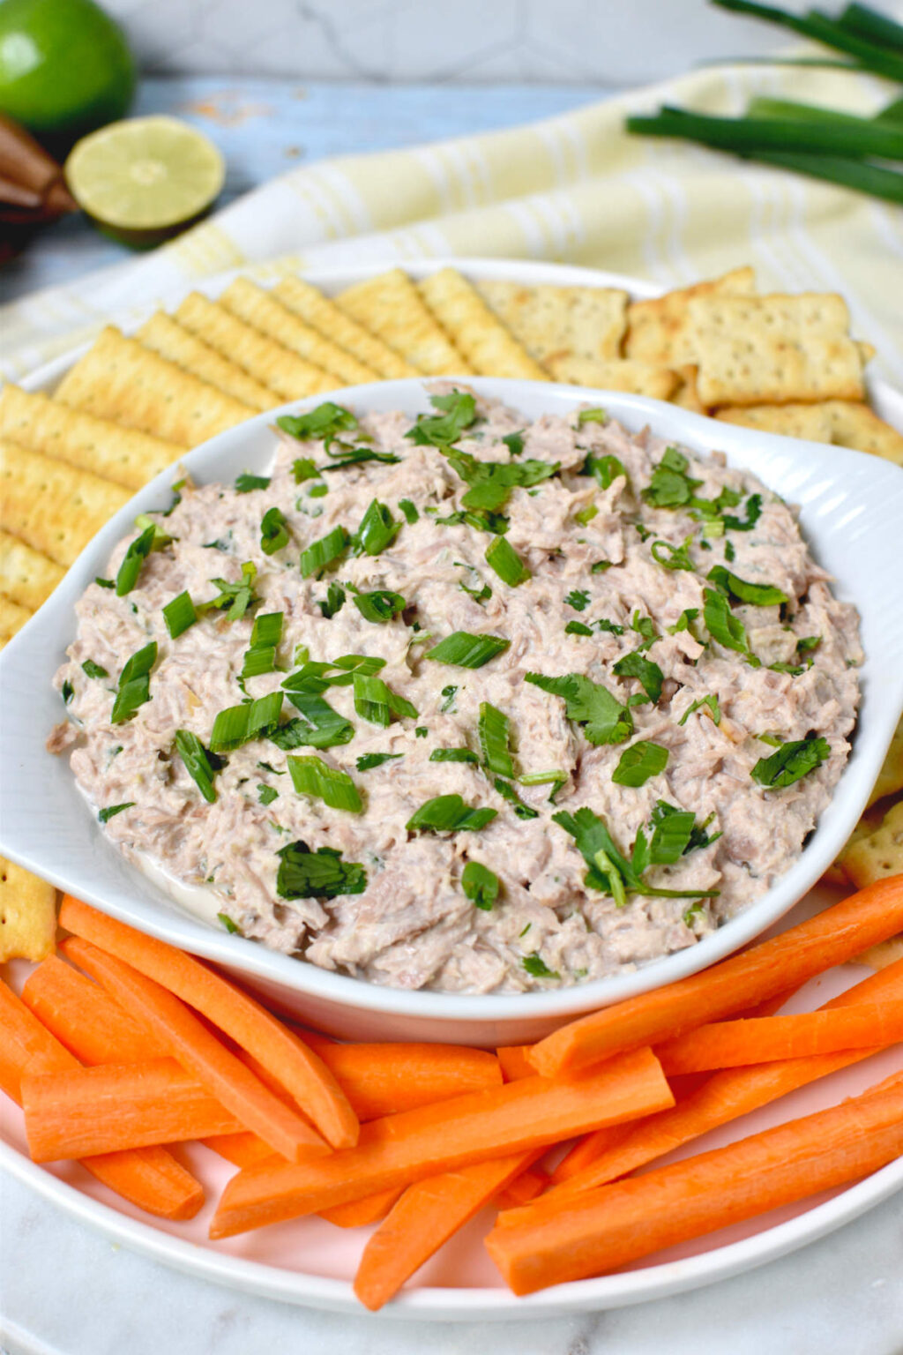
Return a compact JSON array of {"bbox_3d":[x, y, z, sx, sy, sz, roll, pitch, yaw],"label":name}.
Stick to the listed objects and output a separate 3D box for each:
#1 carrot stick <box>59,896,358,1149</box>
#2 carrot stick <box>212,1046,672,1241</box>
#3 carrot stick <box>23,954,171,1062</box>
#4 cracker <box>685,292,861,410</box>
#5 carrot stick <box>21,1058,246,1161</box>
[{"bbox_3d":[-0.053,0.073,0.418,0.083,0.009,0.013,33,57,24],"label":"carrot stick"},{"bbox_3d":[-0.001,0.097,0.411,0.096,0.011,0.013,-14,51,-8],"label":"carrot stick"},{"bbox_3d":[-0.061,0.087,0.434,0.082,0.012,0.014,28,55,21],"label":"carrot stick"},{"bbox_3d":[0.094,-0.097,0.573,0.046,0.005,0.046,1,50,0],"label":"cracker"},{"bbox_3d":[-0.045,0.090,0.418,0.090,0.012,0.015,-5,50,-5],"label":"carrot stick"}]

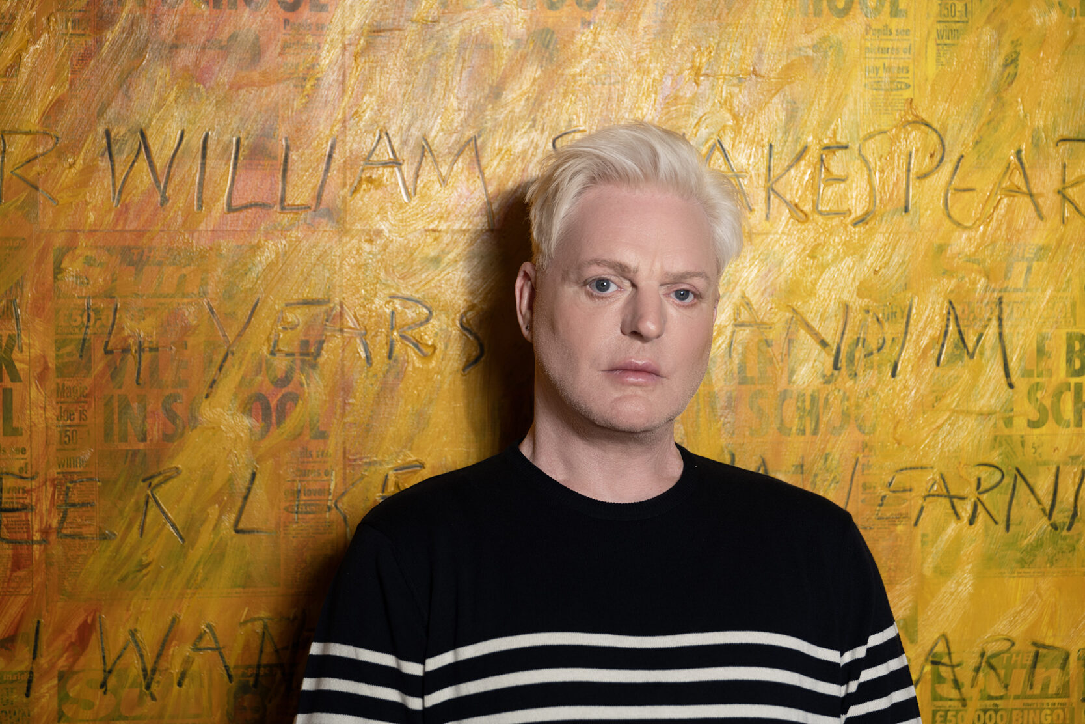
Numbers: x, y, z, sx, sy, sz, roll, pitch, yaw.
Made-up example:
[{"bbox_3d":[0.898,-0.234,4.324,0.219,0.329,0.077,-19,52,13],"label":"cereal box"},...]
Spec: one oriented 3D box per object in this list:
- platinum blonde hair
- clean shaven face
[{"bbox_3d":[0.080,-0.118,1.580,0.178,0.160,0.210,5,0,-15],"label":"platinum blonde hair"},{"bbox_3d":[0.068,-0.043,1.505,0.155,0.200,0.130,5,0,-15],"label":"clean shaven face"}]

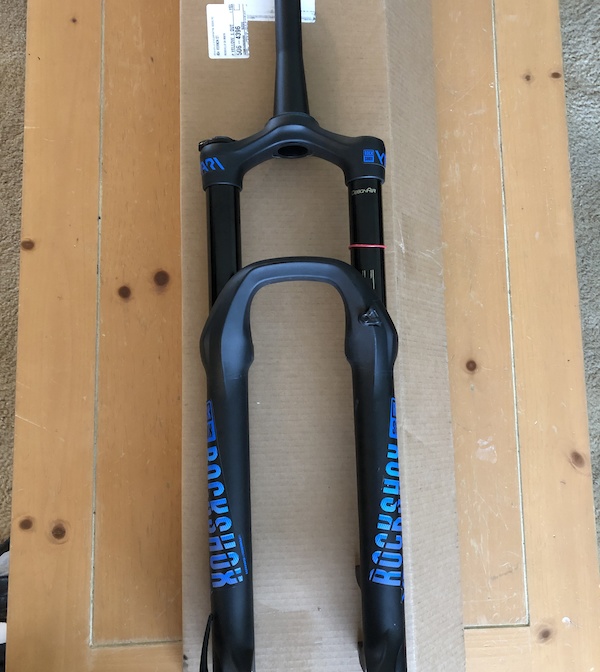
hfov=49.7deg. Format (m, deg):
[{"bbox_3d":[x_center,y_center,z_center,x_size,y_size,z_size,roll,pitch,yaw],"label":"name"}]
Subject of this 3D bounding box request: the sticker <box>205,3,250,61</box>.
[{"bbox_3d":[-0.081,-0.342,0.727,0.044,0.002,0.065,-3,84,-5],"label":"sticker"}]

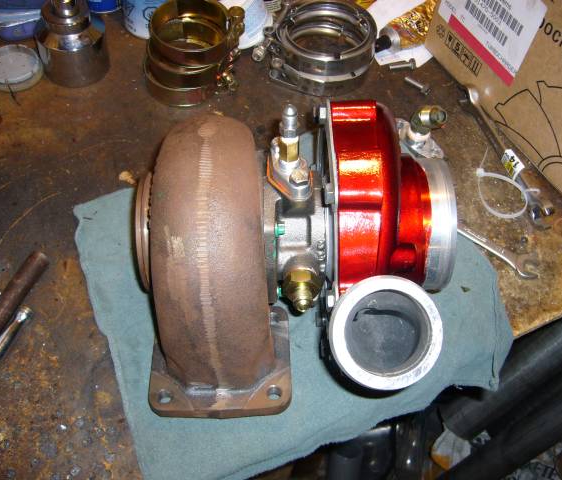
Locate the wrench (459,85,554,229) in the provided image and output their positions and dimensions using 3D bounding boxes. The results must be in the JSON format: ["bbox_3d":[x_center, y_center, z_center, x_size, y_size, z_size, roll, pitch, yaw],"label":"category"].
[{"bbox_3d":[0.236,-0.093,0.689,0.030,0.012,0.192,-12,59,-7],"label":"wrench"}]

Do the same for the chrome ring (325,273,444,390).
[{"bbox_3d":[0.061,0.055,0.381,0.065,0.020,0.065,-1,85,-1],"label":"chrome ring"}]

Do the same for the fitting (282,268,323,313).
[{"bbox_3d":[0.015,0.035,0.445,0.028,0.026,0.027,-1,38,-1],"label":"fitting"}]

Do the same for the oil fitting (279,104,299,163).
[{"bbox_3d":[0.006,-0.075,0.450,0.015,0.042,0.015,-1,38,-1],"label":"oil fitting"}]

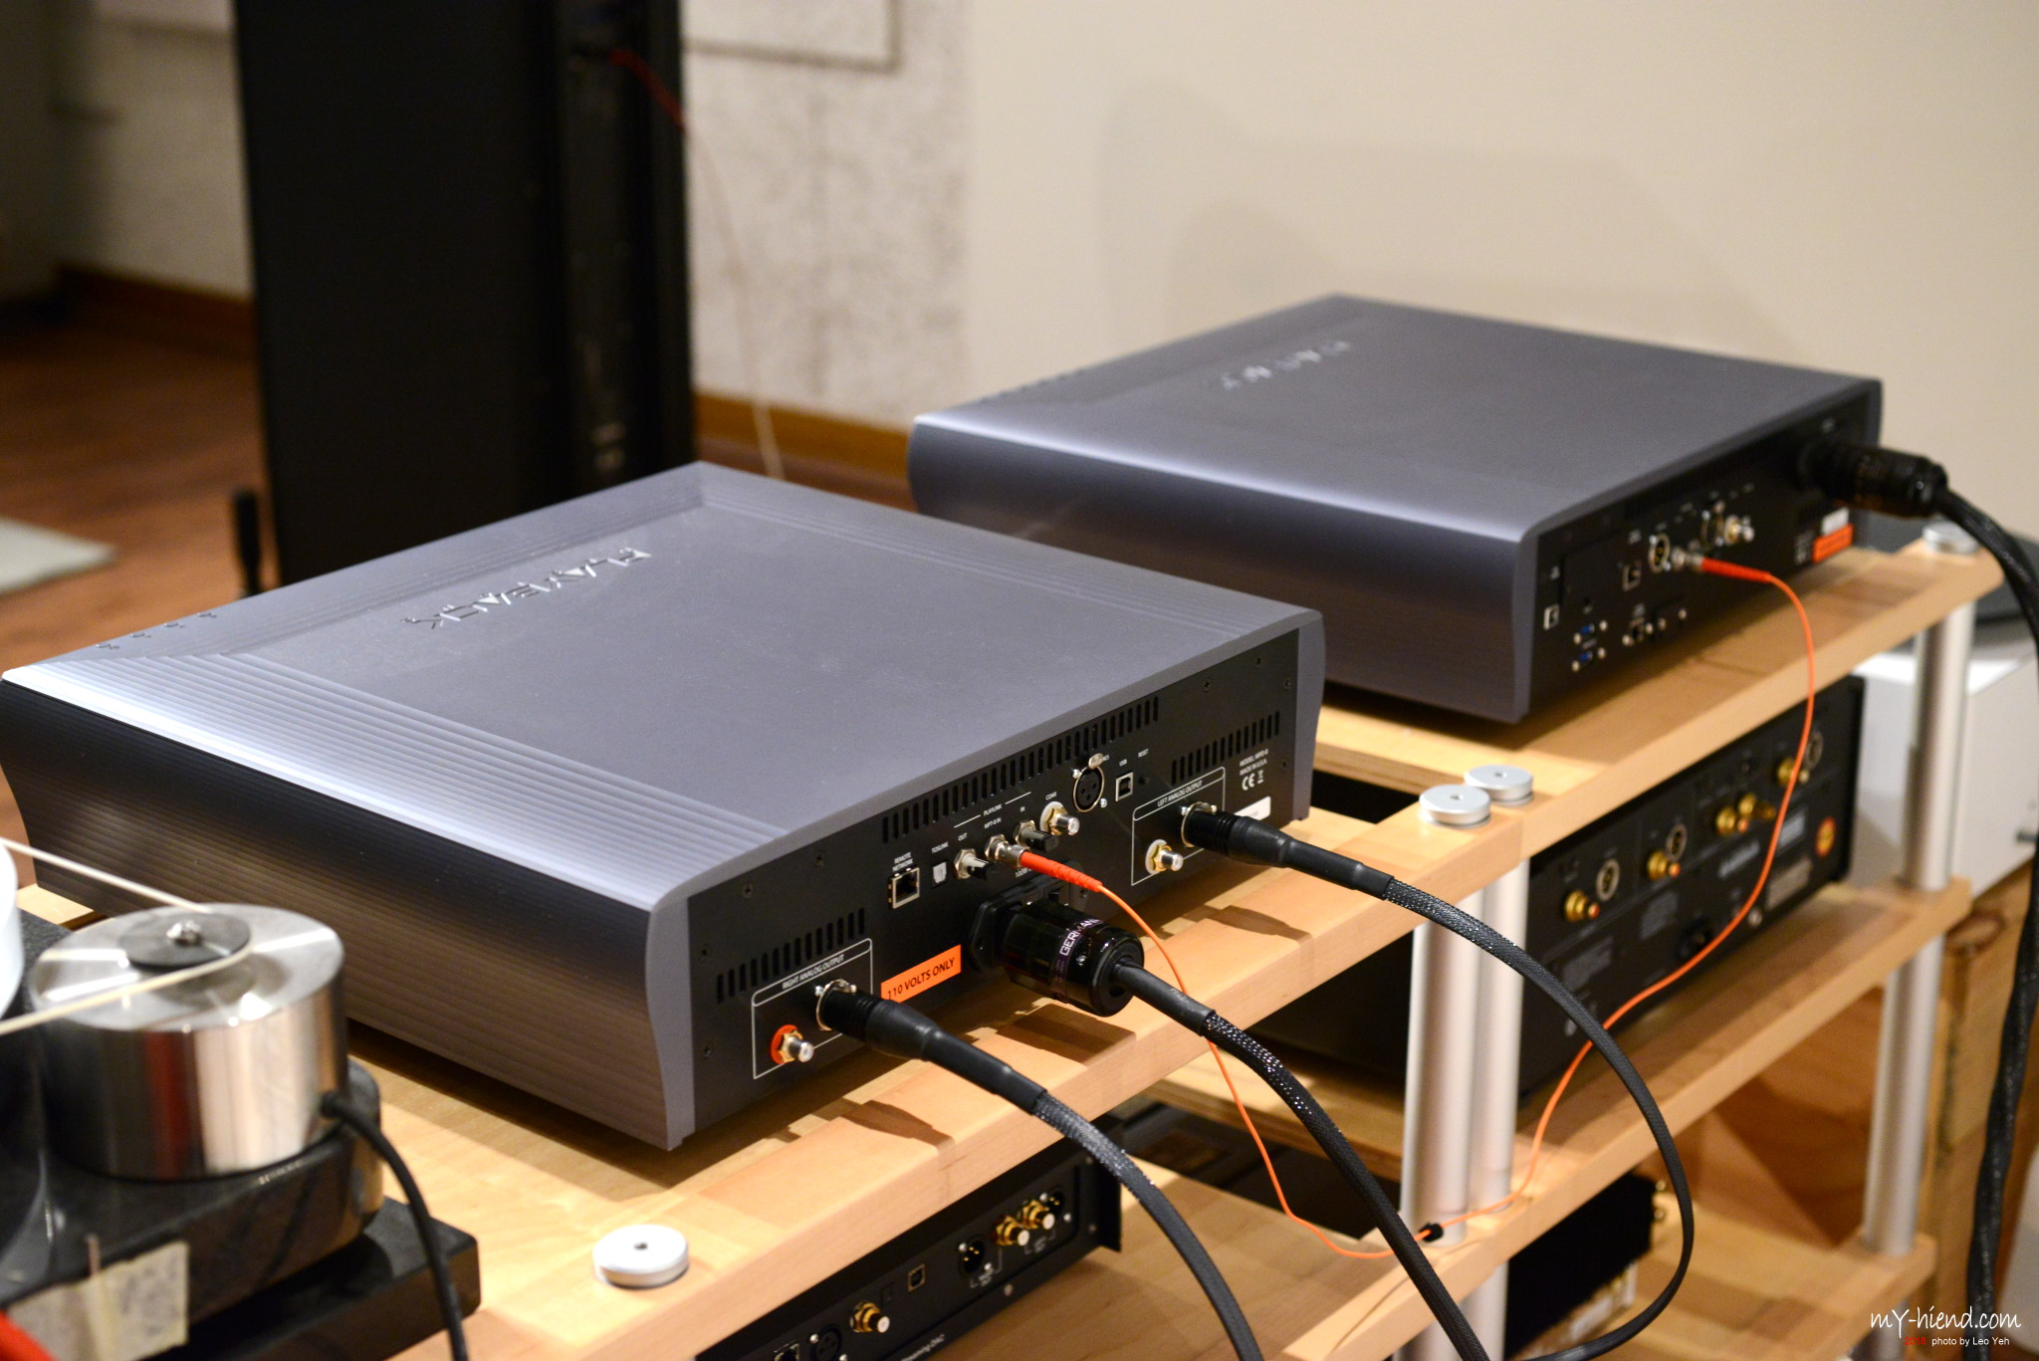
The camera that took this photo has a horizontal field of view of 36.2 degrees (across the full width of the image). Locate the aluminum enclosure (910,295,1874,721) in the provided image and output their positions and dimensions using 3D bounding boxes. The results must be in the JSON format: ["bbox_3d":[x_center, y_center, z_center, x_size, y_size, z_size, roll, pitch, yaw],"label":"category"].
[{"bbox_3d":[0.244,-0.123,1.958,0.424,0.114,0.454,15,25,36],"label":"aluminum enclosure"}]

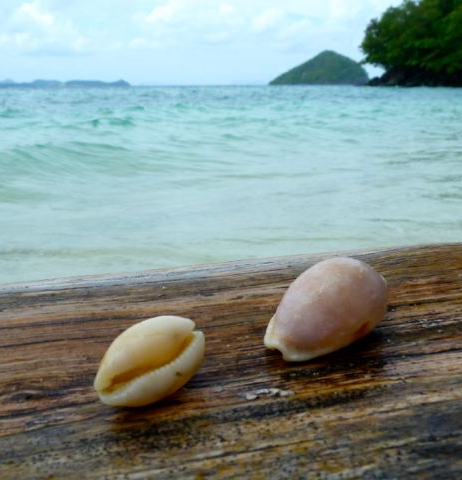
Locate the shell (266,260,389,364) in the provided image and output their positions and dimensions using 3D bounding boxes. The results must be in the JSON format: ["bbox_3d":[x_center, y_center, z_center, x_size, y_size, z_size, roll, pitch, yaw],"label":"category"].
[{"bbox_3d":[0.029,0.020,0.136,0.042,0.024,0.026,-28,28,-34],"label":"shell"}]

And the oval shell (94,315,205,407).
[{"bbox_3d":[-0.021,0.032,0.124,0.032,0.021,0.018,-27,-5,-31],"label":"oval shell"}]

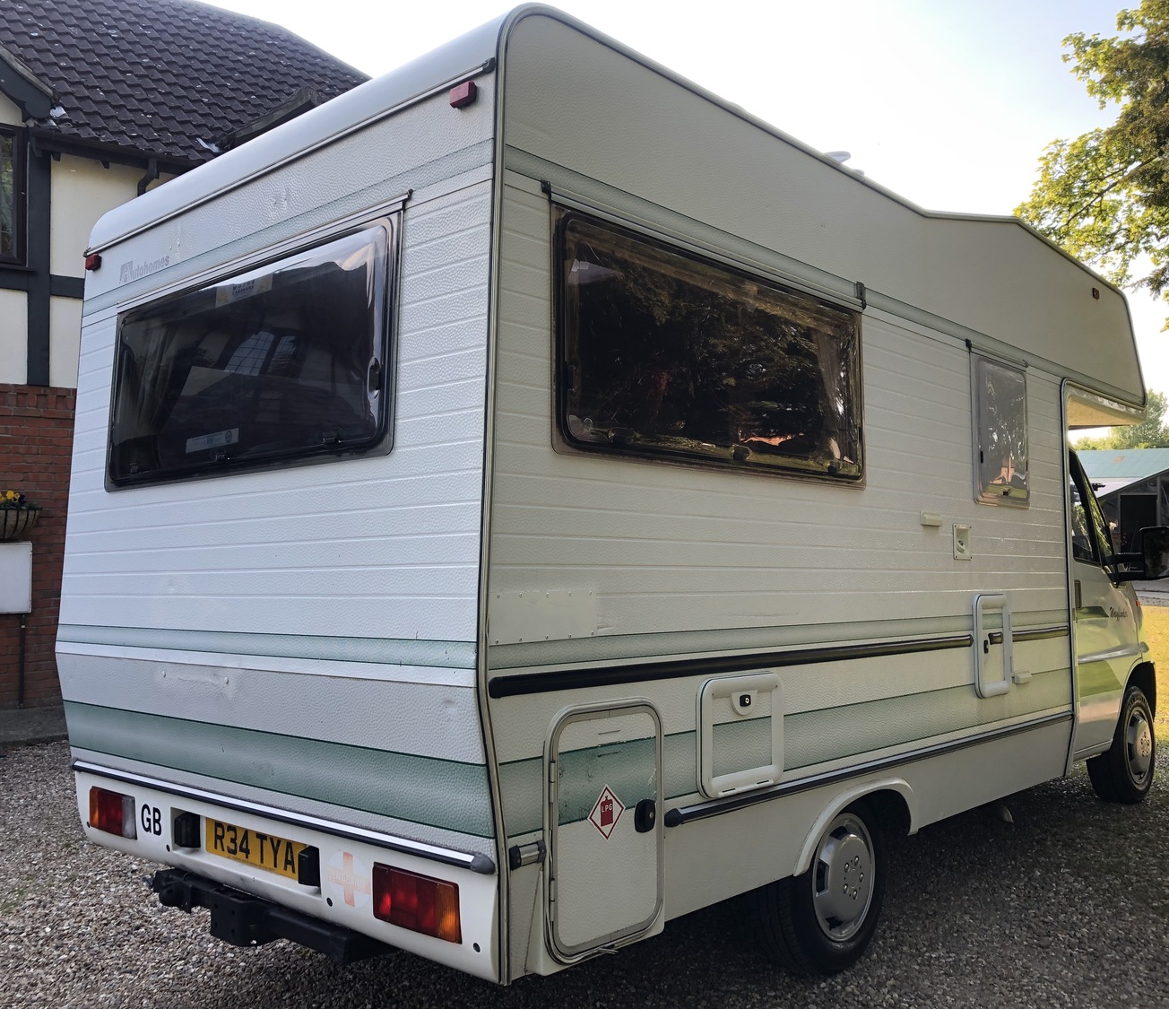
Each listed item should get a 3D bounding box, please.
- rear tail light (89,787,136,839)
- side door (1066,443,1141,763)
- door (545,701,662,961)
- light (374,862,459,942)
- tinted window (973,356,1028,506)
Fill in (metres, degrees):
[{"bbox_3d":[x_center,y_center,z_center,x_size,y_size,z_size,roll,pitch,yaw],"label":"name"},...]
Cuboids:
[{"bbox_3d":[-1.570,1.034,3.661,0.330,0.130,0.060,-4,-6,41],"label":"rear tail light"},{"bbox_3d":[2.616,0.457,5.591,0.180,1.480,1.040,-4,-5,43],"label":"side door"},{"bbox_3d":[0.047,0.750,2.568,0.040,0.570,0.415,-4,-5,43],"label":"door"},{"bbox_3d":[-0.392,0.951,2.619,0.325,0.130,0.060,-4,-6,41],"label":"light"},{"bbox_3d":[1.645,-0.286,4.331,0.050,0.575,0.562,-4,-5,43],"label":"tinted window"}]

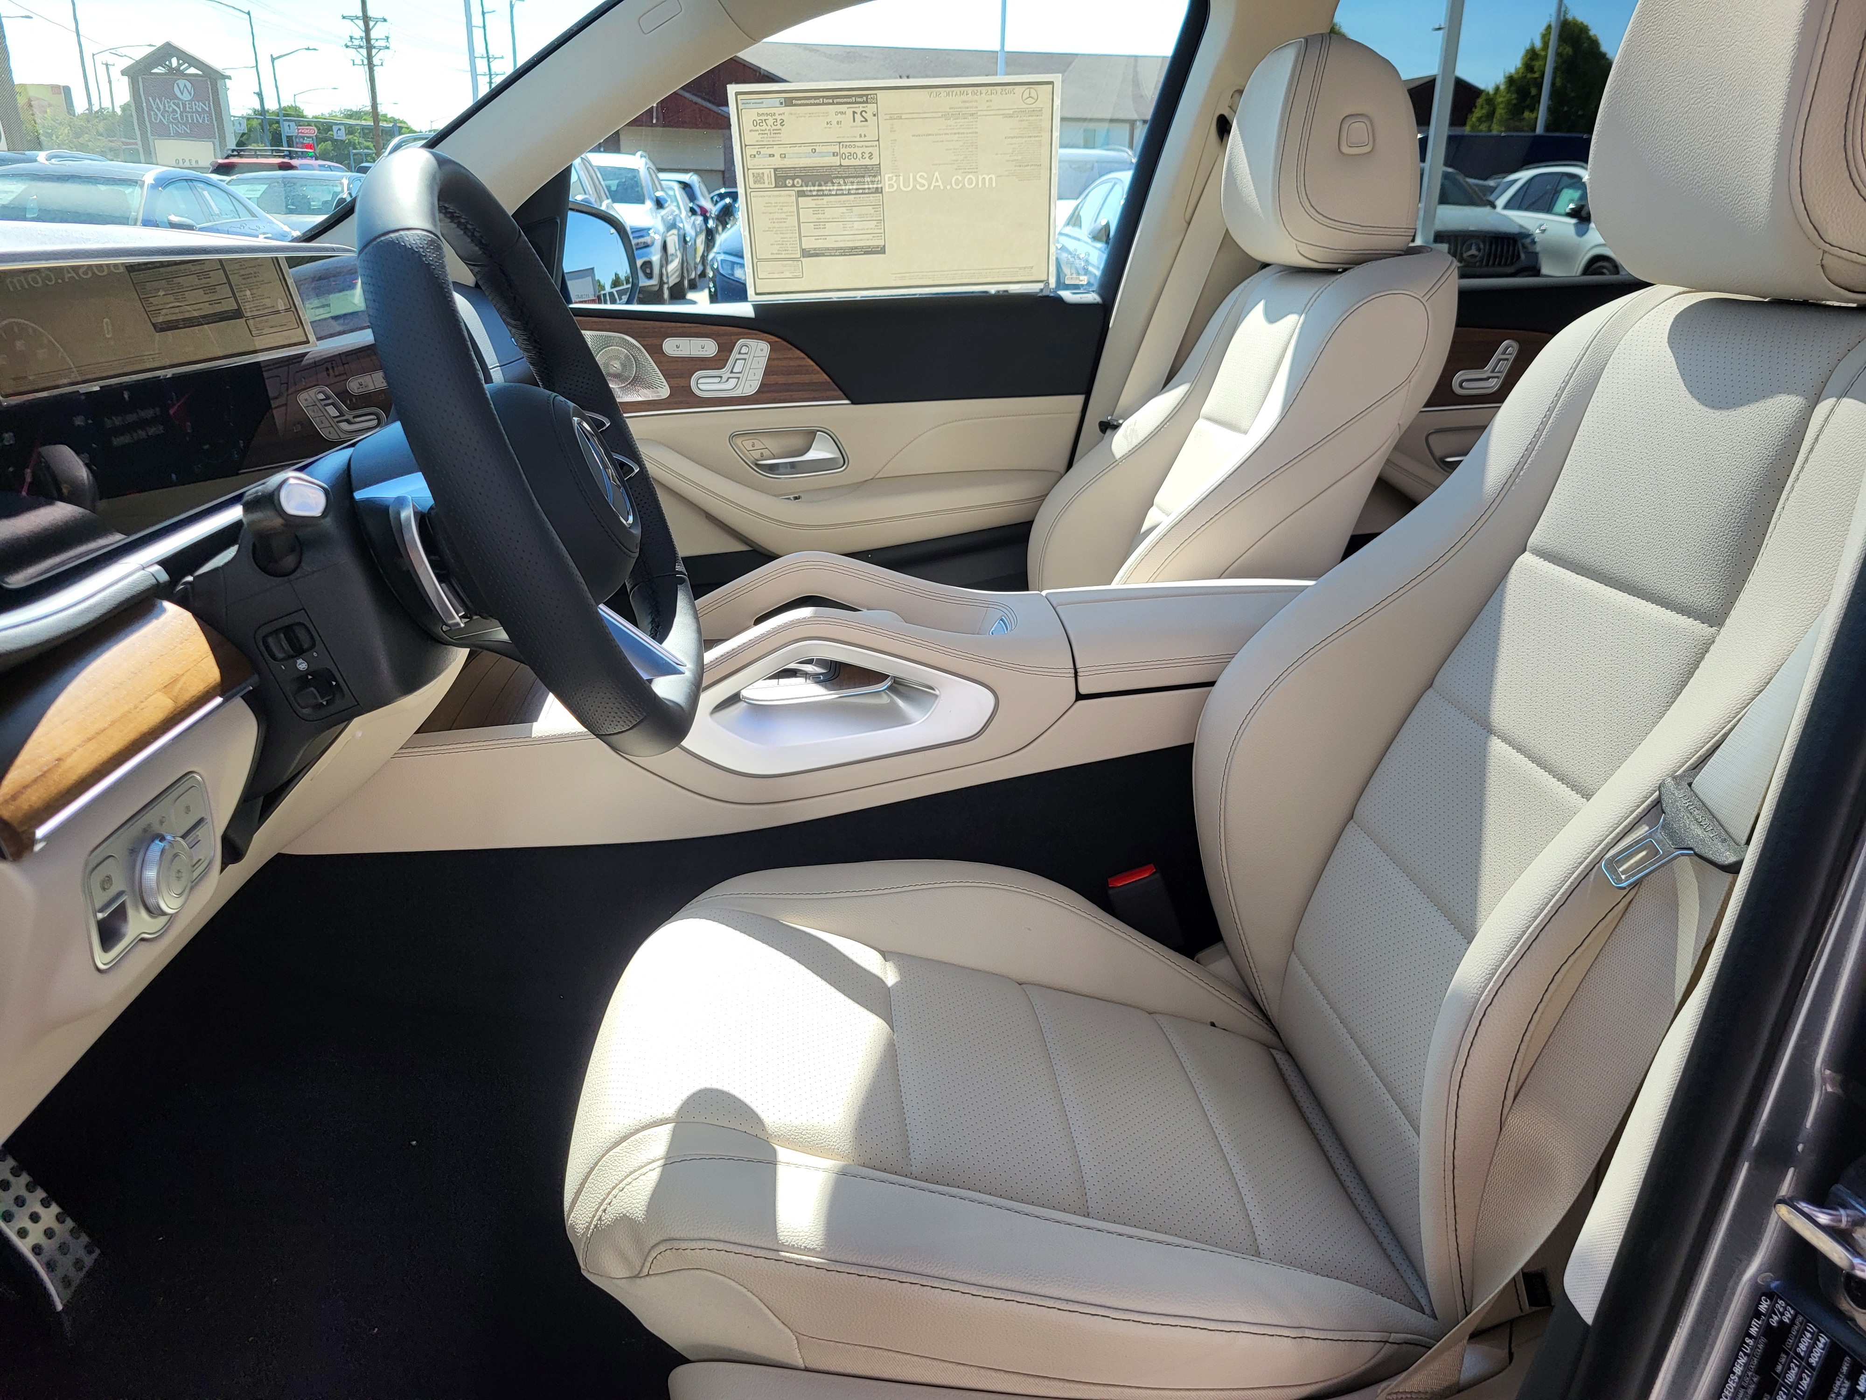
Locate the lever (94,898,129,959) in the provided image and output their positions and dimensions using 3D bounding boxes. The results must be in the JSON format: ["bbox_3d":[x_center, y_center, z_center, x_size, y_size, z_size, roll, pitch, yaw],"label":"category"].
[{"bbox_3d":[-0.364,0.101,0.622,0.011,0.020,0.025,-1,19,-4],"label":"lever"}]

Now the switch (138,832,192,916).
[{"bbox_3d":[-0.365,0.084,0.667,0.014,0.036,0.036,-1,19,-4],"label":"switch"}]

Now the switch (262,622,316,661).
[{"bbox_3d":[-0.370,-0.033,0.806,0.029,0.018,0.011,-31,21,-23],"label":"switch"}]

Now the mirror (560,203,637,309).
[{"bbox_3d":[-0.537,-0.645,2.068,0.140,0.180,0.240,3,20,6],"label":"mirror"}]

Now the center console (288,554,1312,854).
[{"bbox_3d":[-0.051,-0.006,1.317,1.050,0.230,0.280,-1,20,-4],"label":"center console"}]

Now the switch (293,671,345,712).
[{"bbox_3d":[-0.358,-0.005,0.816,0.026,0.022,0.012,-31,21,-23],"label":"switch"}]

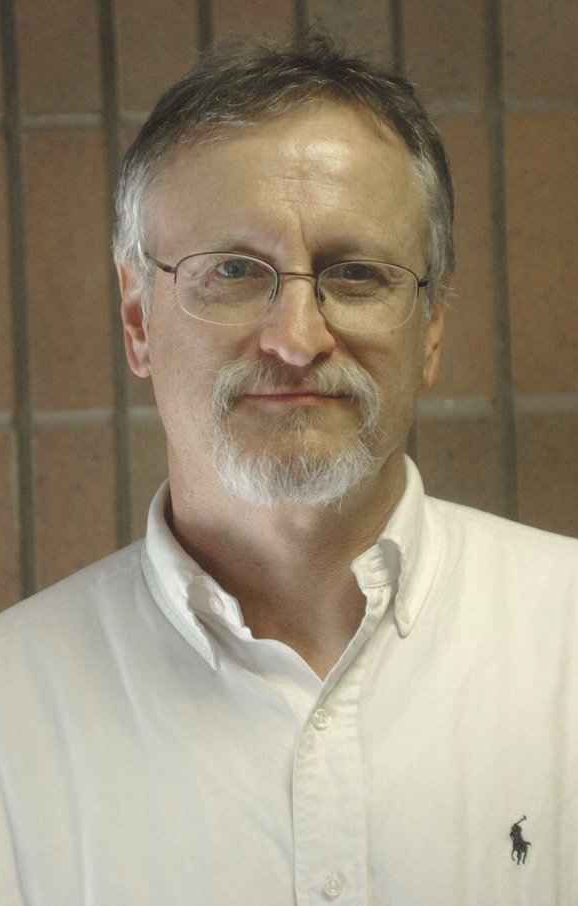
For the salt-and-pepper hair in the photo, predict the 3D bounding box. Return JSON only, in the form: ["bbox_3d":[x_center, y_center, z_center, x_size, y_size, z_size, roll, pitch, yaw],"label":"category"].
[{"bbox_3d":[-0.003,-0.140,1.459,0.184,0.170,0.188,1,5,-5],"label":"salt-and-pepper hair"}]

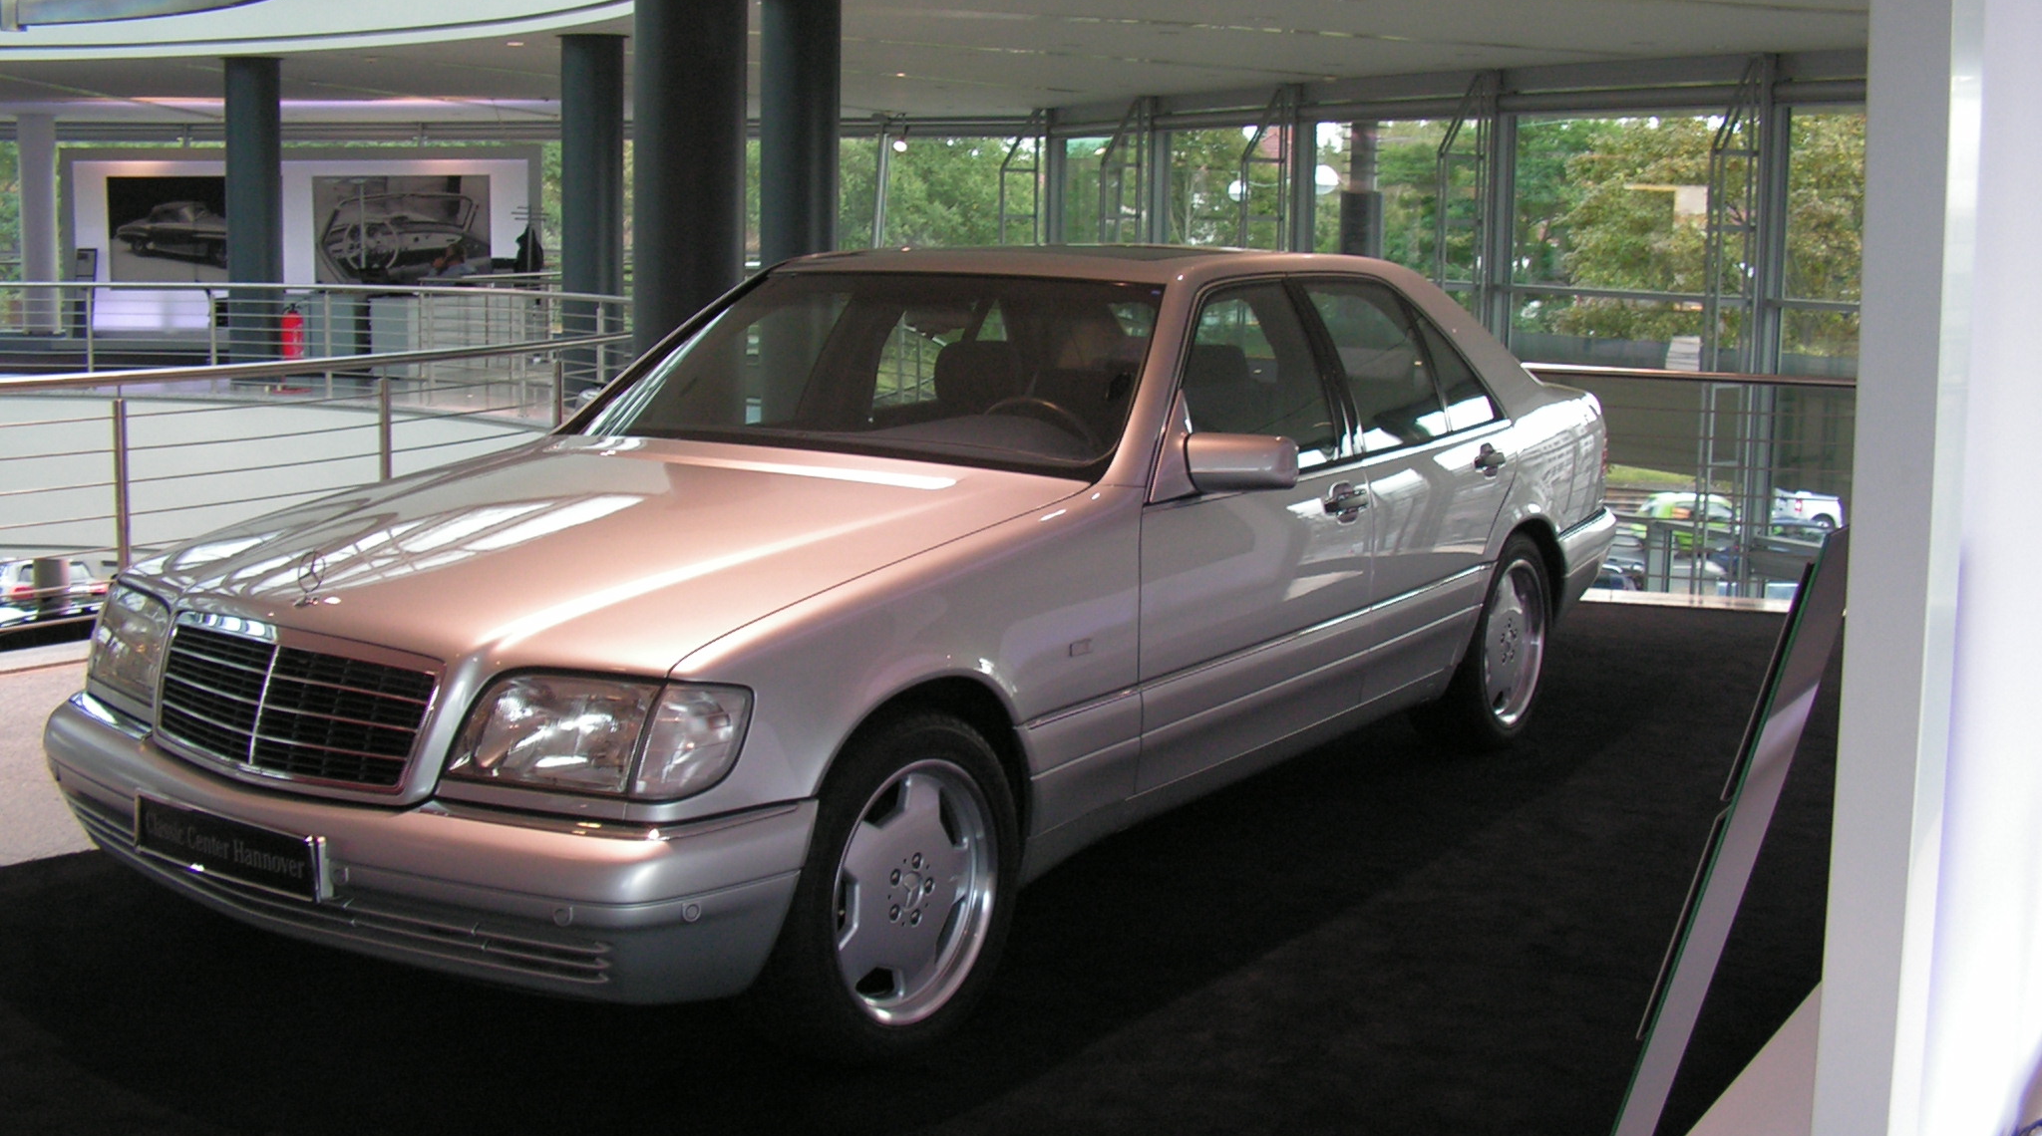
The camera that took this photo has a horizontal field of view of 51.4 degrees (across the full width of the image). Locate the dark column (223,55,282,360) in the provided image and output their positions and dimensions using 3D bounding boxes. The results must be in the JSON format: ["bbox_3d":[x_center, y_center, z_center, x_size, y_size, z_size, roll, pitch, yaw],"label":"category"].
[{"bbox_3d":[-7.481,-3.334,20.796,0.540,3.146,0.540,0,9,0],"label":"dark column"}]

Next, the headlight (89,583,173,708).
[{"bbox_3d":[-1.780,0.152,4.324,0.460,0.200,0.280,6,11,34],"label":"headlight"}]

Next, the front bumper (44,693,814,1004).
[{"bbox_3d":[-1.271,0.508,3.979,1.860,0.370,0.550,6,11,34],"label":"front bumper"}]

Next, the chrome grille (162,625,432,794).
[{"bbox_3d":[-1.342,0.246,3.829,0.720,0.225,0.130,6,11,34],"label":"chrome grille"}]

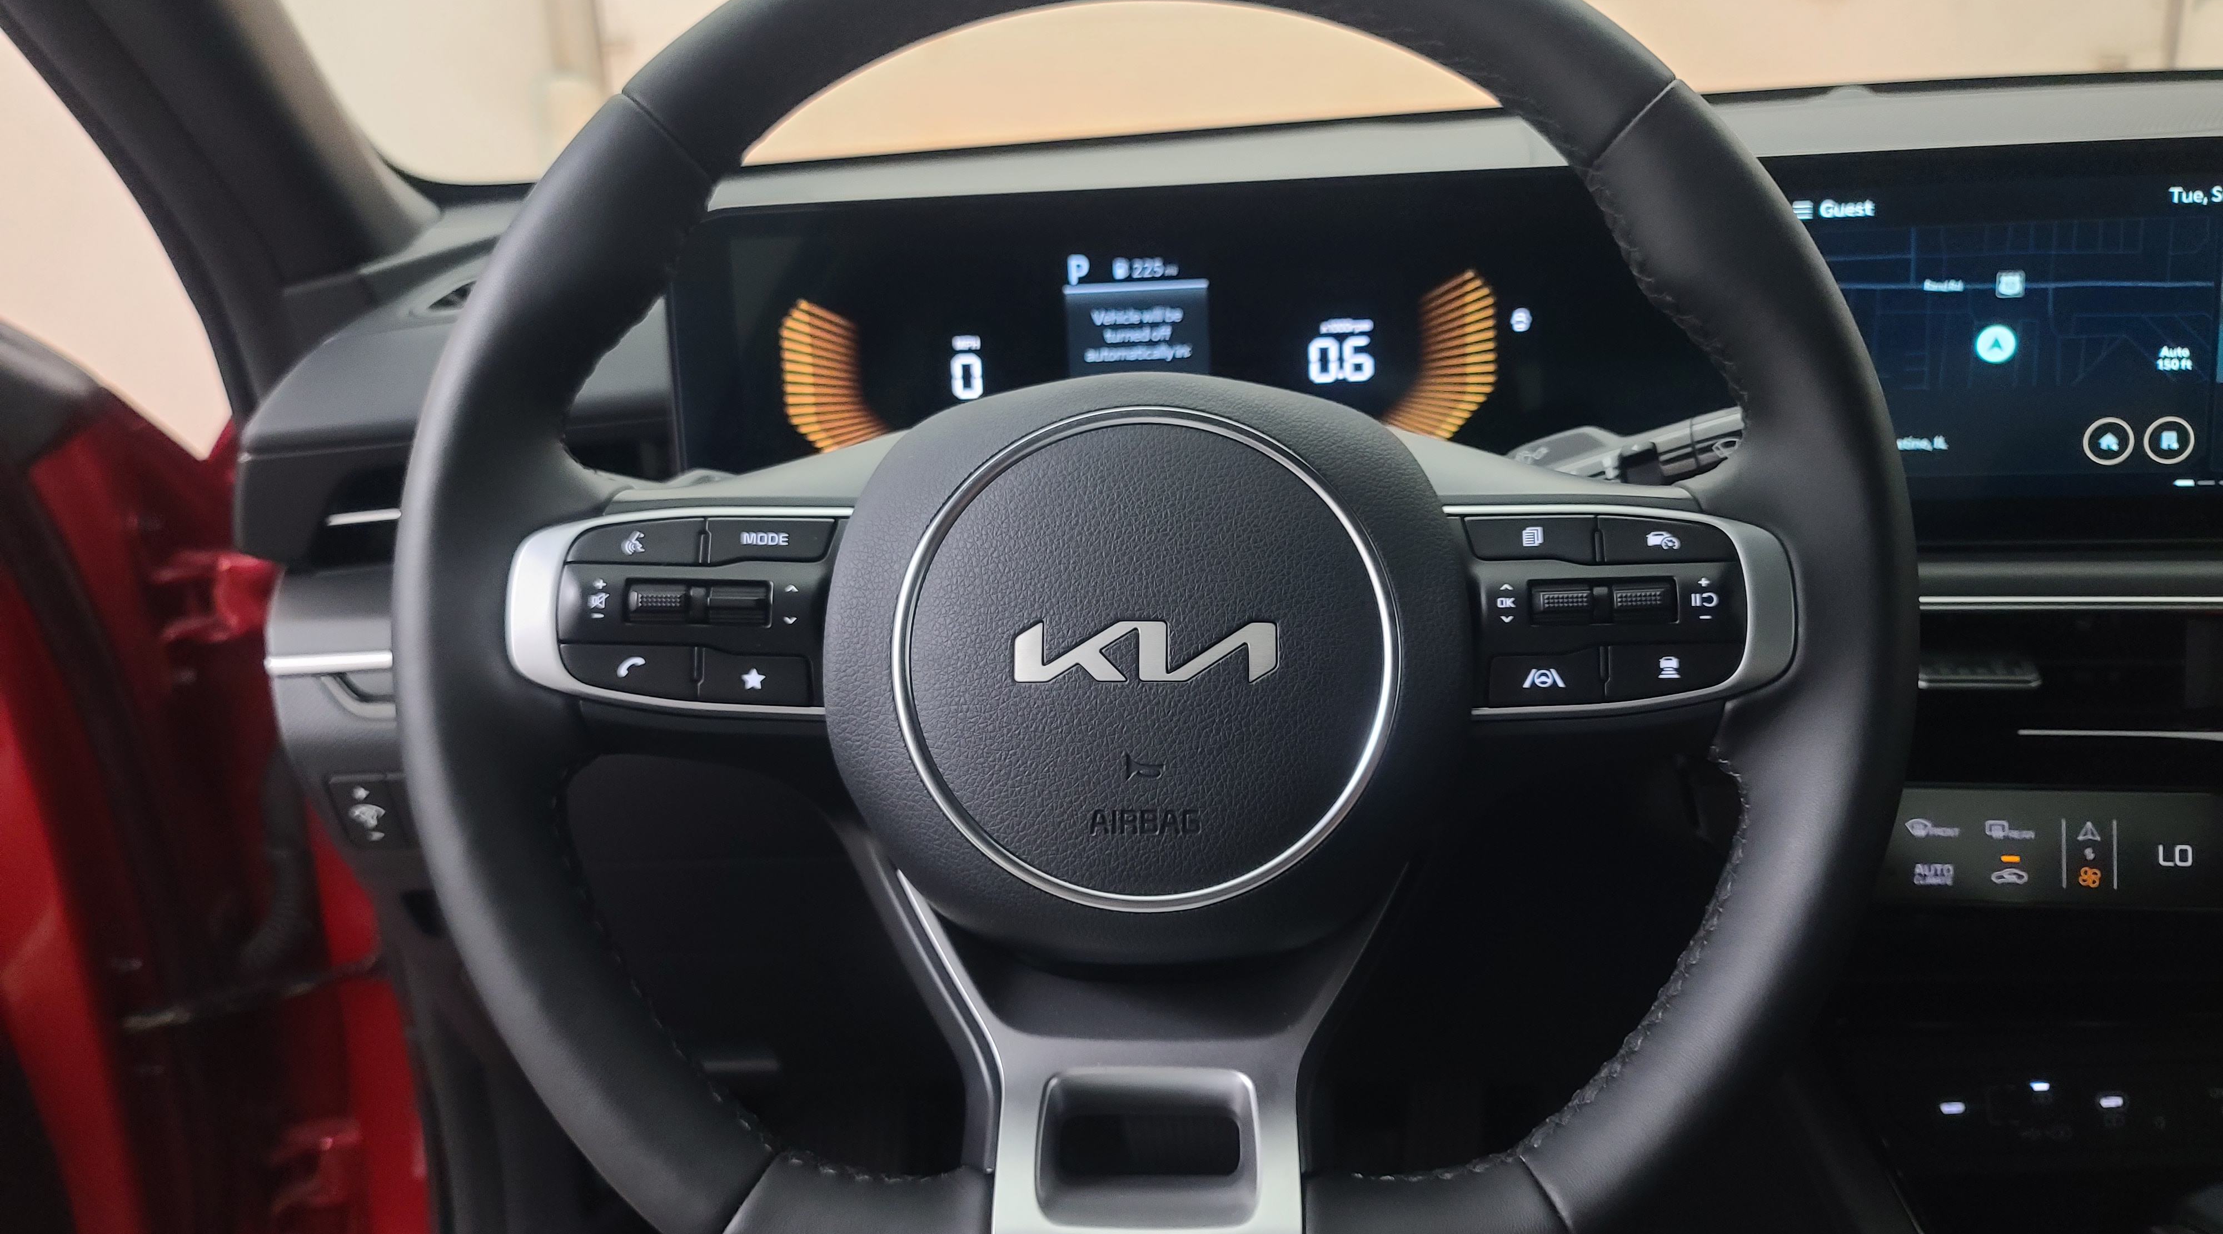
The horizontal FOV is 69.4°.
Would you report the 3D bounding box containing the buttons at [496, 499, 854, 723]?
[{"bbox_3d":[-0.104,-0.001,0.389,0.084,0.052,0.022,0,-7,0],"label":"buttons"}]

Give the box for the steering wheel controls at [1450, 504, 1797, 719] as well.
[{"bbox_3d":[0.122,-0.001,0.389,0.084,0.052,0.022,0,-7,0],"label":"steering wheel controls"}]

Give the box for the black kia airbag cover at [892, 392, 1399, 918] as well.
[{"bbox_3d":[0.008,0.011,0.398,0.123,0.123,0.030,0,-6,0],"label":"black kia airbag cover"}]

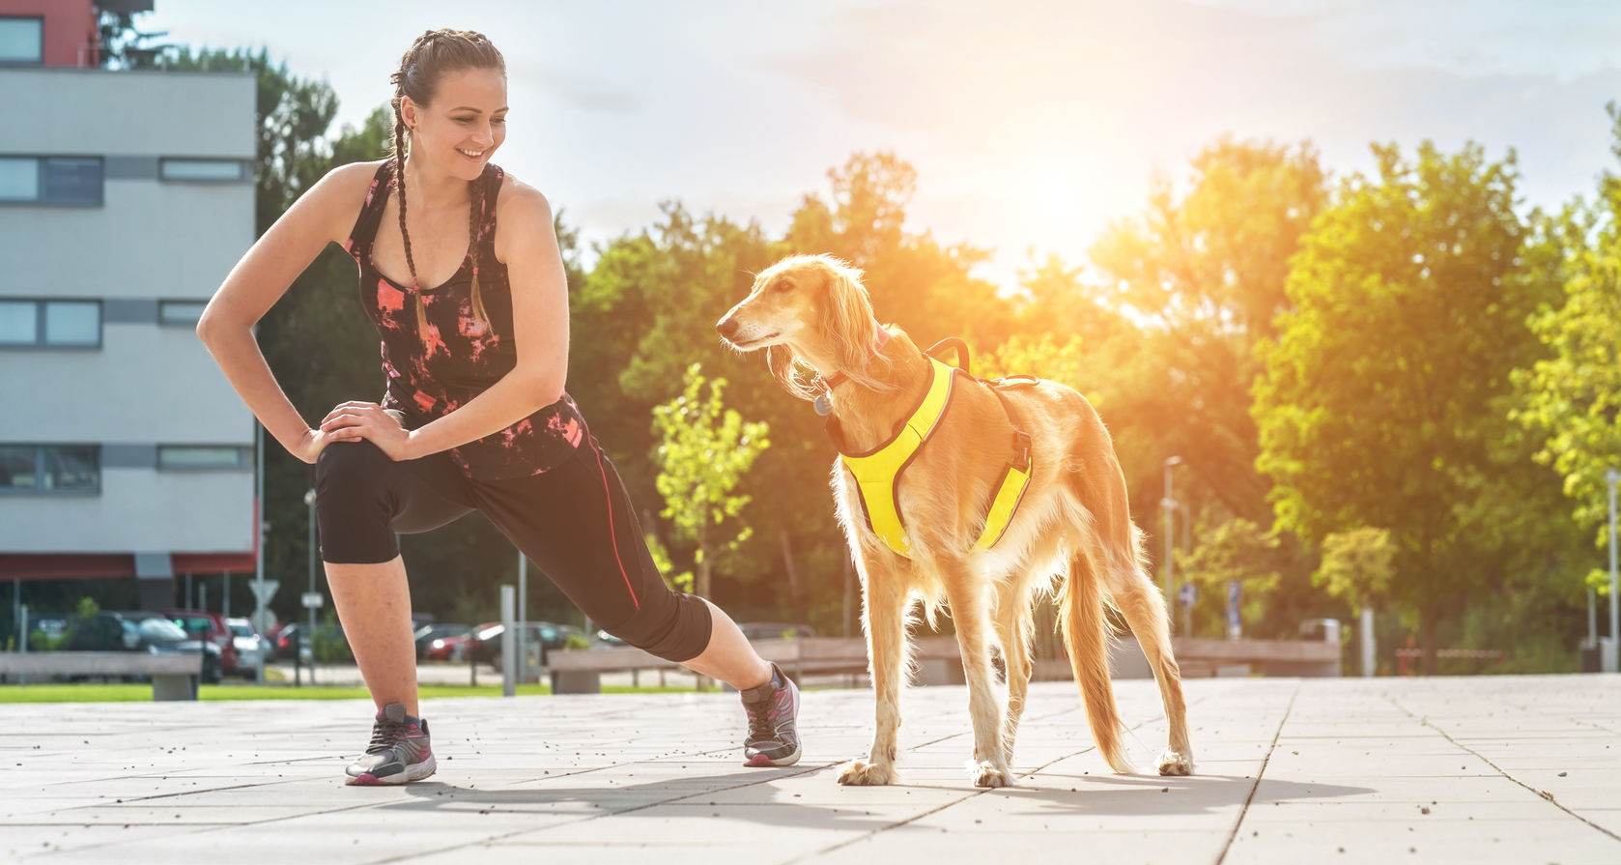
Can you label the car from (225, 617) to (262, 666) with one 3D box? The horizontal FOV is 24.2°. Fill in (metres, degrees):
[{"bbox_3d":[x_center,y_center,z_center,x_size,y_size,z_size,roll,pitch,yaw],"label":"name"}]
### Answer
[{"bbox_3d":[-14.915,5.525,98.000,1.760,1.460,4.200,1,-3,-14],"label":"car"}]

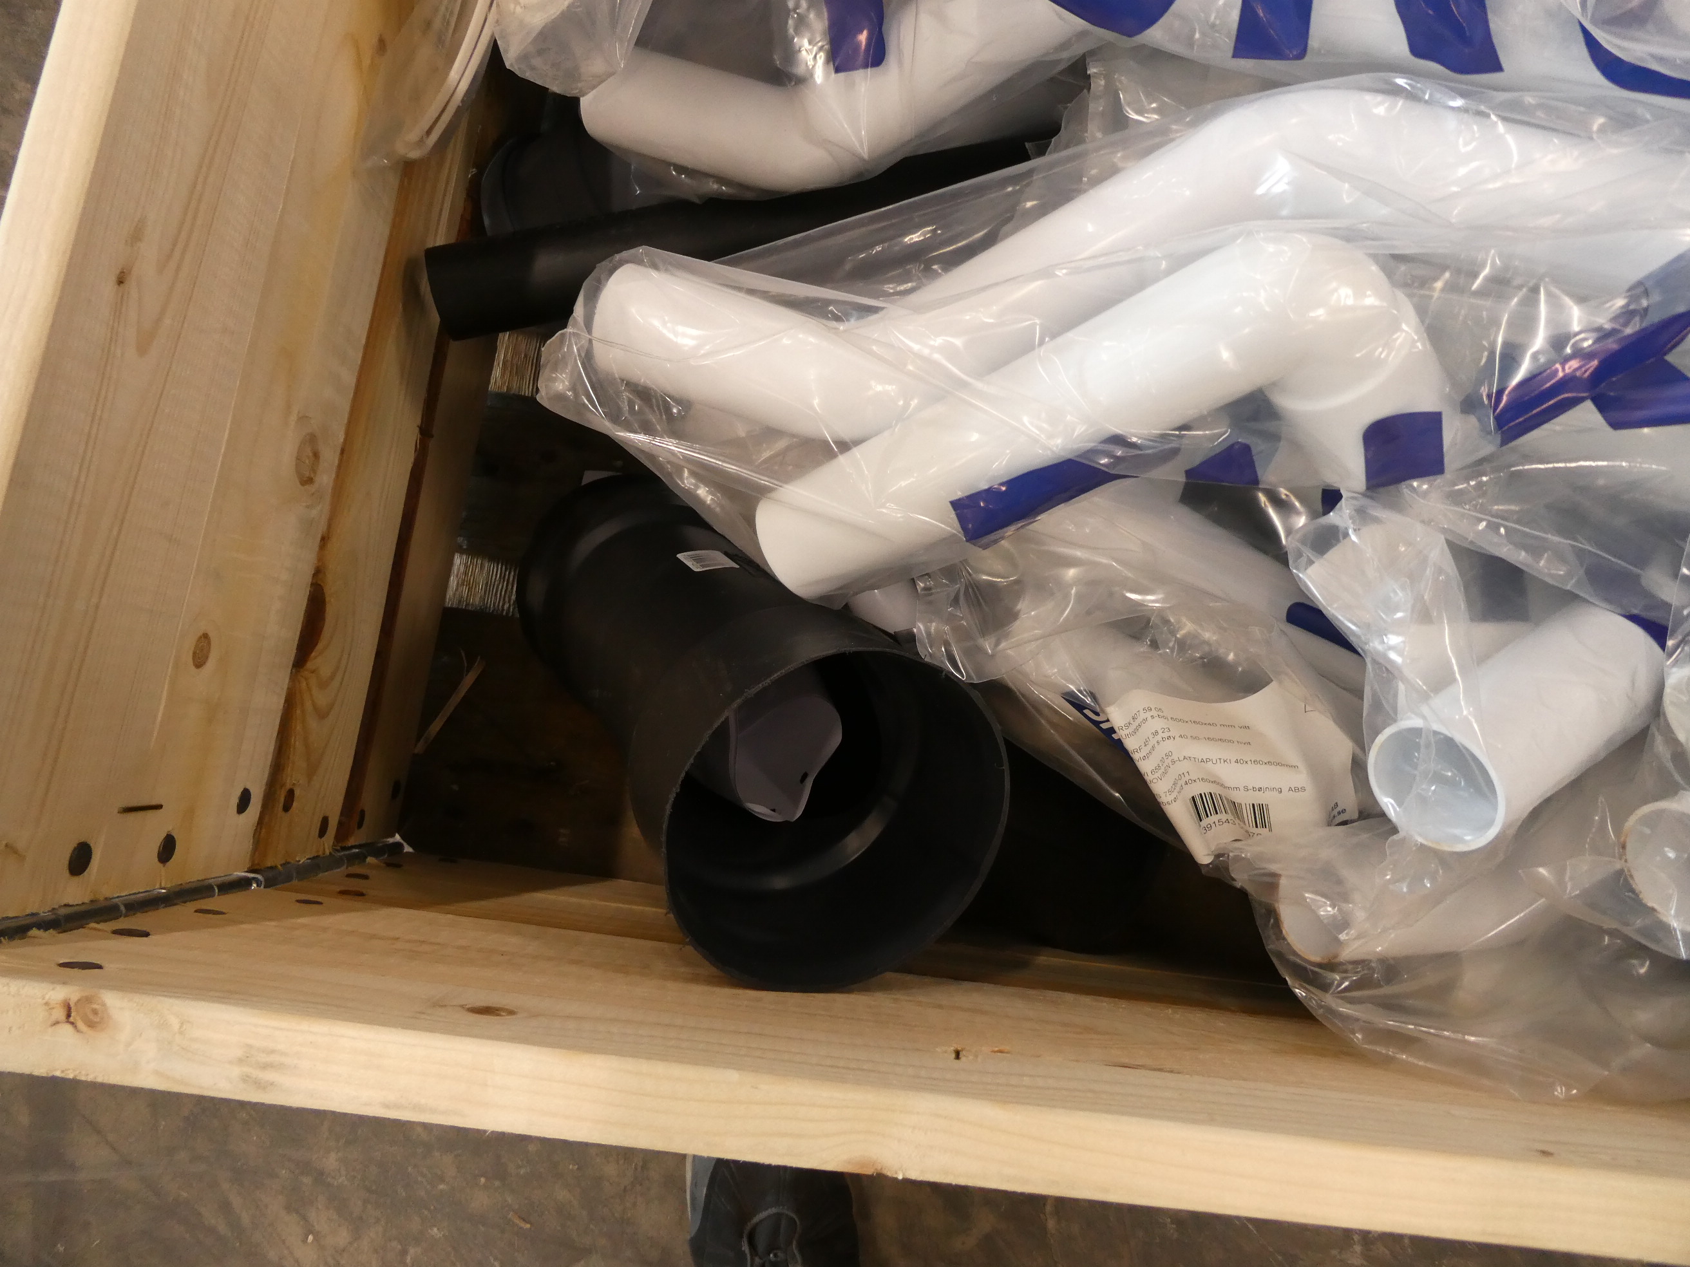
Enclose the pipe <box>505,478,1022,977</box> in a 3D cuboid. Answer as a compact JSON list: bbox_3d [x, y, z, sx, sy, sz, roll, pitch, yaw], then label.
[{"bbox_3d":[-0.059,0.018,0.520,0.125,0.303,0.125,0,108,-24],"label":"pipe"}]

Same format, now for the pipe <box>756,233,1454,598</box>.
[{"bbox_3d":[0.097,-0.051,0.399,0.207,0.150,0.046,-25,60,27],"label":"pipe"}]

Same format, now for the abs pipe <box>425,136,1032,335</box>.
[{"bbox_3d":[-0.007,-0.187,0.531,0.350,0.041,0.041,-13,91,-5],"label":"abs pipe"}]

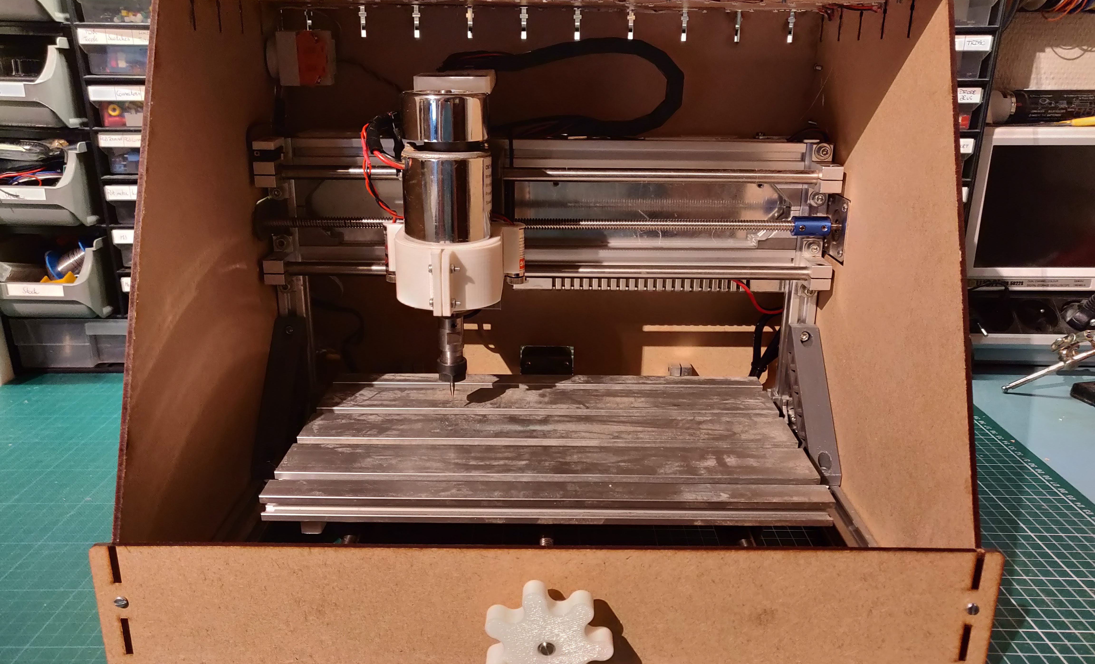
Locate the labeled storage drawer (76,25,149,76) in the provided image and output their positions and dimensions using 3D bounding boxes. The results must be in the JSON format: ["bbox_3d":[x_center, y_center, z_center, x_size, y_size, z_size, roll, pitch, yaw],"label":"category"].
[{"bbox_3d":[-0.389,-0.273,0.777,0.069,0.041,0.125,0,18,0],"label":"labeled storage drawer"}]

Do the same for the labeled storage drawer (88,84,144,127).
[{"bbox_3d":[-0.389,-0.227,0.792,0.069,0.040,0.125,0,18,0],"label":"labeled storage drawer"}]

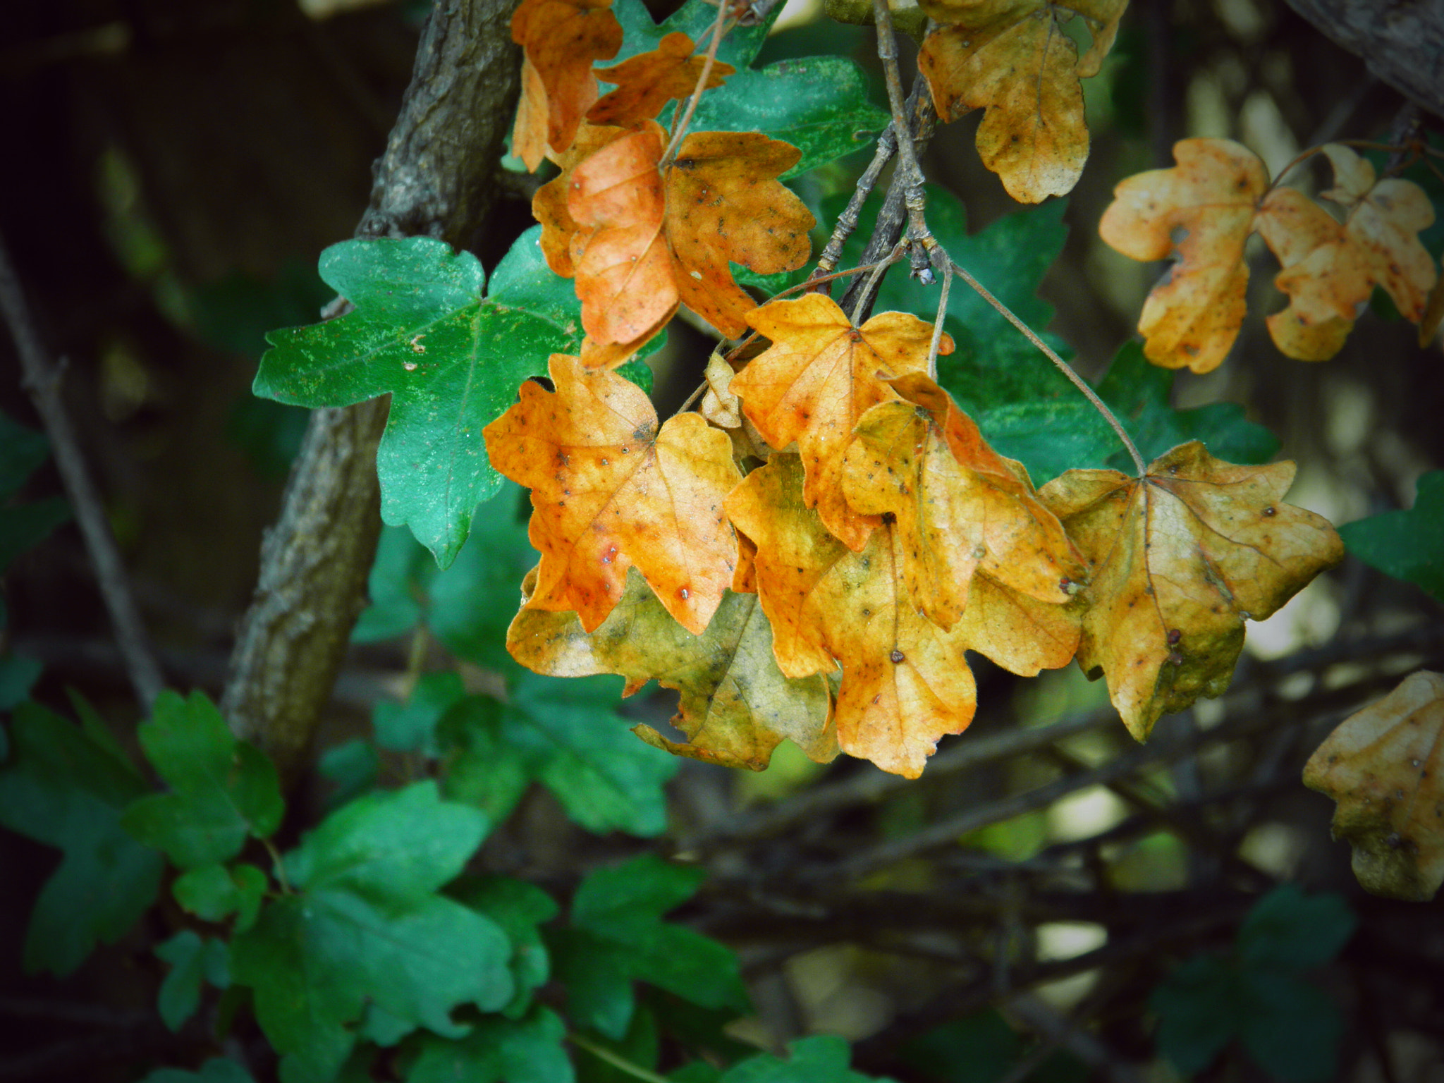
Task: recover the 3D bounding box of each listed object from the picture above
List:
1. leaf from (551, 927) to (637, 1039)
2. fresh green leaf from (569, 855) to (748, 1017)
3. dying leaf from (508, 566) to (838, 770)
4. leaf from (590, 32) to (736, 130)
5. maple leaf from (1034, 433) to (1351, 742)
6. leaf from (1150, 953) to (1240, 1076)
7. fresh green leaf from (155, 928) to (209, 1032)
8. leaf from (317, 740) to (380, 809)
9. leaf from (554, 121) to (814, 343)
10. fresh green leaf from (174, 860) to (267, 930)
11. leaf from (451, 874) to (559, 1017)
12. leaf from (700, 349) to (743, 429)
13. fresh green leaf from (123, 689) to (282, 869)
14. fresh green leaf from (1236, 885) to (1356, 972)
[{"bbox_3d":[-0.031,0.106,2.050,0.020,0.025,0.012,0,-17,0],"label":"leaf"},{"bbox_3d":[-0.015,0.095,2.050,0.042,0.035,0.018,0,-19,0],"label":"fresh green leaf"},{"bbox_3d":[-0.009,0.020,1.665,0.065,0.048,0.018,0,-9,-3],"label":"dying leaf"},{"bbox_3d":[-0.012,-0.090,1.660,0.029,0.021,0.013,0,-37,0],"label":"leaf"},{"bbox_3d":[0.105,0.011,1.900,0.067,0.064,0.022,0,-11,-3],"label":"maple leaf"},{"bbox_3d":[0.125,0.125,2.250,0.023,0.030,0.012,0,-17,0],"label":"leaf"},{"bbox_3d":[-0.114,0.093,1.800,0.013,0.022,0.008,0,-14,0],"label":"fresh green leaf"},{"bbox_3d":[-0.081,0.051,1.850,0.013,0.017,0.008,0,-18,0],"label":"leaf"},{"bbox_3d":[-0.009,-0.069,1.900,0.058,0.048,0.023,0,-6,-3],"label":"leaf"},{"bbox_3d":[-0.103,0.073,1.745,0.020,0.014,0.009,0,-18,0],"label":"fresh green leaf"},{"bbox_3d":[-0.047,0.084,1.765,0.027,0.030,0.012,0,-17,-9],"label":"leaf"},{"bbox_3d":[0.000,-0.034,1.910,0.009,0.017,0.007,0,-6,0],"label":"leaf"},{"bbox_3d":[-0.122,0.056,2.000,0.037,0.039,0.016,0,-17,-6],"label":"fresh green leaf"},{"bbox_3d":[0.131,0.089,1.950,0.028,0.020,0.011,0,-20,0],"label":"fresh green leaf"}]

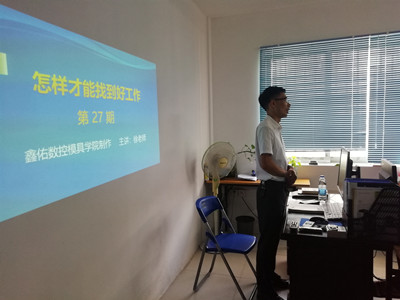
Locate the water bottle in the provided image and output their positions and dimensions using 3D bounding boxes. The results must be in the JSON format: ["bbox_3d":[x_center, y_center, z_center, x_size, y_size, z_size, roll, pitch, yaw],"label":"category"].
[{"bbox_3d":[1.039,0.314,2.523,0.065,0.215,0.065,0,6,17],"label":"water bottle"}]

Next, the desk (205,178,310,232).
[{"bbox_3d":[0.672,0.710,3.536,1.170,0.750,0.370,0,6,17],"label":"desk"}]

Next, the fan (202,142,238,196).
[{"bbox_3d":[0.199,0.519,3.337,0.410,1.200,0.380,-5,7,-27],"label":"fan"}]

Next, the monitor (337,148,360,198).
[{"bbox_3d":[1.234,0.218,2.419,0.180,0.420,0.460,0,6,17],"label":"monitor"}]

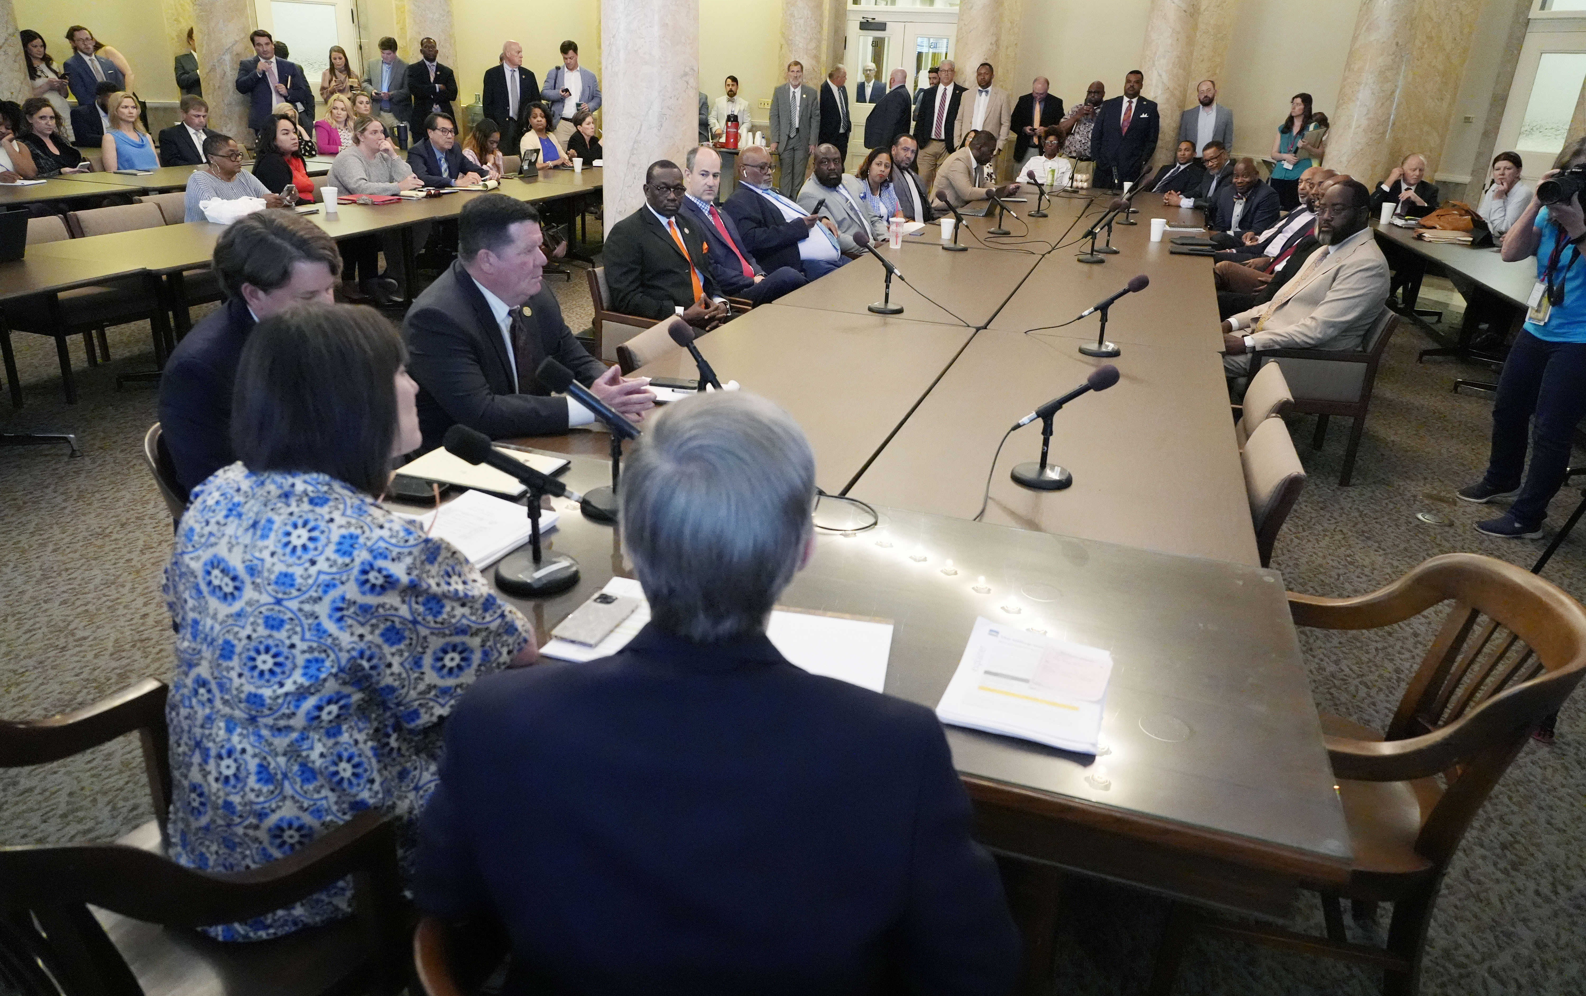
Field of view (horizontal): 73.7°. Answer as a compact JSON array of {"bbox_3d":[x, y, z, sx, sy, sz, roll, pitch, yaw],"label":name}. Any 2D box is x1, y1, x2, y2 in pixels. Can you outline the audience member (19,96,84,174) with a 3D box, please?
[{"bbox_3d":[-5.406,-2.355,7.995,0.800,1.243,0.500,14,24,27],"label":"audience member"}]

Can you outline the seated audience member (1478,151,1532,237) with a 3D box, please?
[{"bbox_3d":[5.604,-2.156,8.697,0.780,1.318,0.550,-6,23,-21],"label":"seated audience member"}]

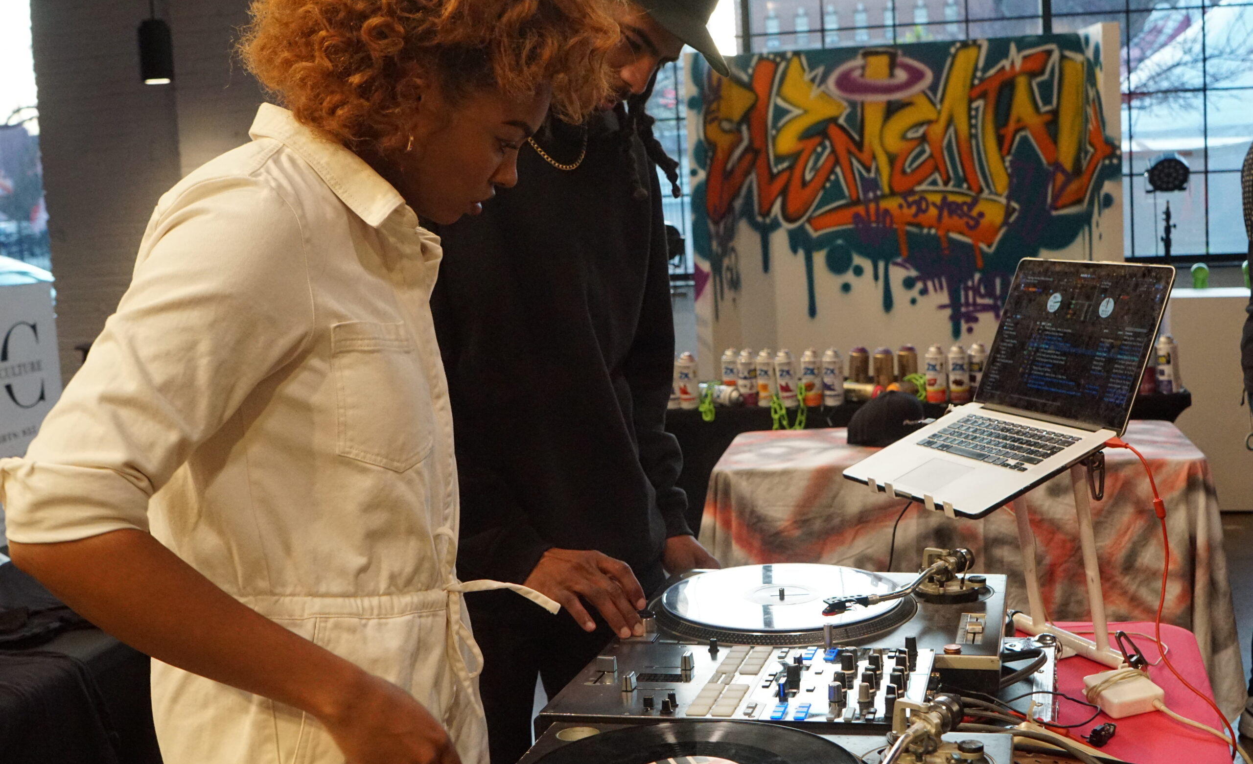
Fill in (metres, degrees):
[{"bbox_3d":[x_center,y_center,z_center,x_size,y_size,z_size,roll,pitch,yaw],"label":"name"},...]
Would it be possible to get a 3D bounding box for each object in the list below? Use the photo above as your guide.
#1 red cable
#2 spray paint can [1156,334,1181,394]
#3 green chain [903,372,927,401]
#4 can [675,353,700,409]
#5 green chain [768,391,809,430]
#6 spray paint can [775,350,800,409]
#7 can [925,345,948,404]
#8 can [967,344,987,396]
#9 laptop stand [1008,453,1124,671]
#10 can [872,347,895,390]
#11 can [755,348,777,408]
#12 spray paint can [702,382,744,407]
[{"bbox_3d":[0.708,0.252,1.860,0.096,0.321,0.383,-3,6,0],"label":"red cable"},{"bbox_3d":[1.761,-0.057,4.750,0.066,0.191,0.066,-3,6,0],"label":"spray paint can"},{"bbox_3d":[0.950,0.018,4.810,0.080,0.092,0.080,-1,6,11],"label":"green chain"},{"bbox_3d":[0.205,-0.005,4.910,0.066,0.191,0.066,-3,6,0],"label":"can"},{"bbox_3d":[0.538,0.099,4.850,0.135,0.140,0.070,-3,6,0],"label":"green chain"},{"bbox_3d":[0.540,-0.015,4.890,0.067,0.190,0.067,-7,6,7],"label":"spray paint can"},{"bbox_3d":[1.028,-0.026,4.850,0.067,0.190,0.067,-3,6,0],"label":"can"},{"bbox_3d":[1.161,-0.035,4.820,0.066,0.191,0.066,-3,6,0],"label":"can"},{"bbox_3d":[0.539,0.243,2.135,0.285,0.343,0.280,-6,7,-20],"label":"laptop stand"},{"bbox_3d":[0.870,-0.030,4.942,0.066,0.175,0.066,-3,6,0],"label":"can"},{"bbox_3d":[0.466,-0.014,4.870,0.066,0.191,0.066,-3,6,0],"label":"can"},{"bbox_3d":[0.322,0.044,4.910,0.067,0.067,0.190,-8,8,-39],"label":"spray paint can"}]

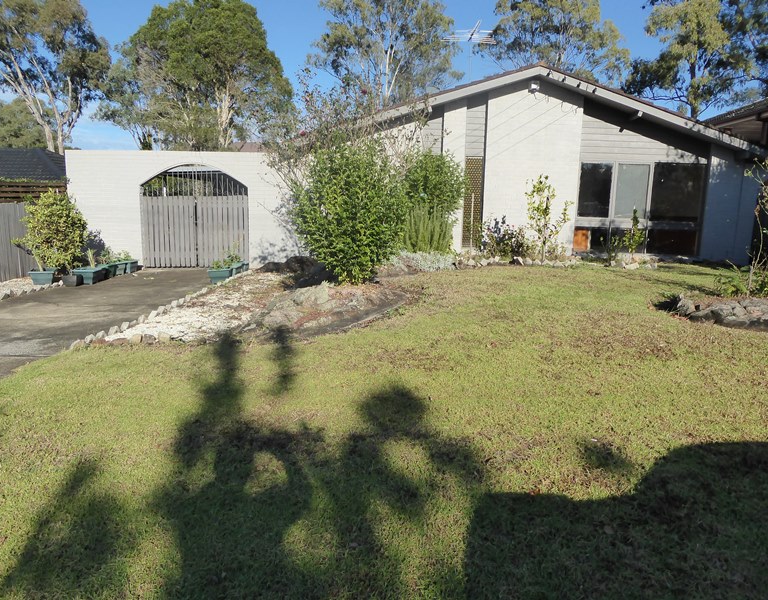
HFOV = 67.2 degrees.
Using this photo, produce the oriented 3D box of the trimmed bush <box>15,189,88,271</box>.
[{"bbox_3d":[-5.958,-1.237,10.360,1.220,1.497,1.200,1,9,0],"label":"trimmed bush"}]

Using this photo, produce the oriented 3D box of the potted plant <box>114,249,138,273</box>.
[{"bbox_3d":[-5.466,-0.796,12.206,0.380,0.458,0.420,1,9,0],"label":"potted plant"}]

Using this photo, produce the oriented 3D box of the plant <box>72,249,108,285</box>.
[{"bbox_3d":[-5.330,-0.616,10.512,0.356,0.594,0.520,1,9,0],"label":"plant"}]

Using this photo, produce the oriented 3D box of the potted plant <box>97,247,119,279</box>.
[{"bbox_3d":[-5.438,-0.735,11.253,0.360,0.577,0.420,1,9,0],"label":"potted plant"}]

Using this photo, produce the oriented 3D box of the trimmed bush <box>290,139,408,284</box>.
[{"bbox_3d":[-0.595,-1.512,10.040,2.042,2.508,1.900,1,9,0],"label":"trimmed bush"}]

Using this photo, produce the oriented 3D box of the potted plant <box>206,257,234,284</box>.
[{"bbox_3d":[-2.974,-0.538,10.466,0.380,0.458,0.380,1,9,0],"label":"potted plant"}]

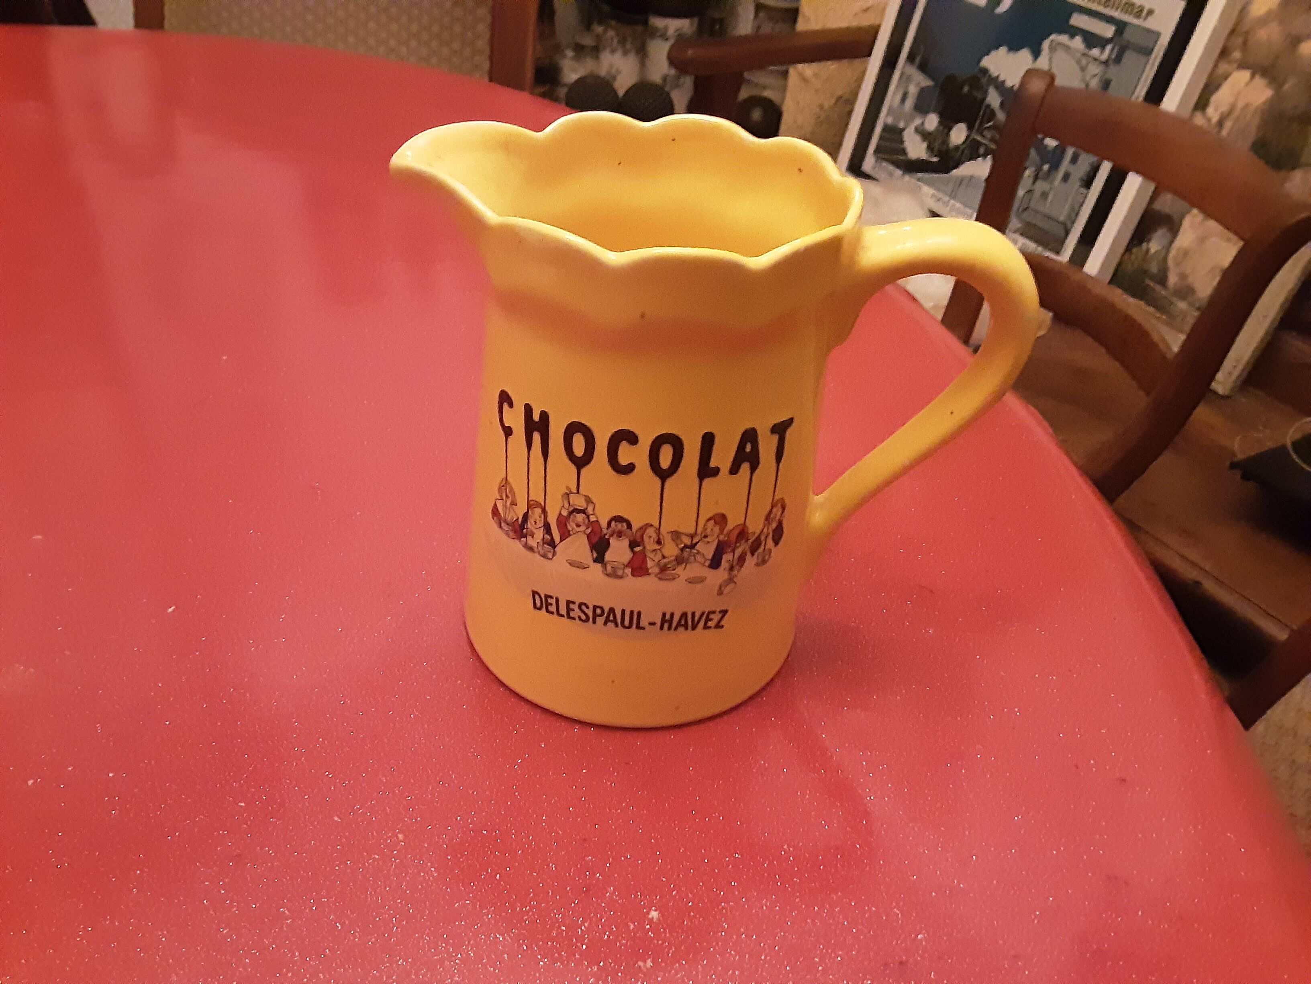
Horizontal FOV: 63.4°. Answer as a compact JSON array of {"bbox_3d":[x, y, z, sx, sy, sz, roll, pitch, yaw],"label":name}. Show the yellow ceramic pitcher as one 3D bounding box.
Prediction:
[{"bbox_3d":[0.015,-0.023,0.349,0.191,0.164,0.124,6,36,2],"label":"yellow ceramic pitcher"}]

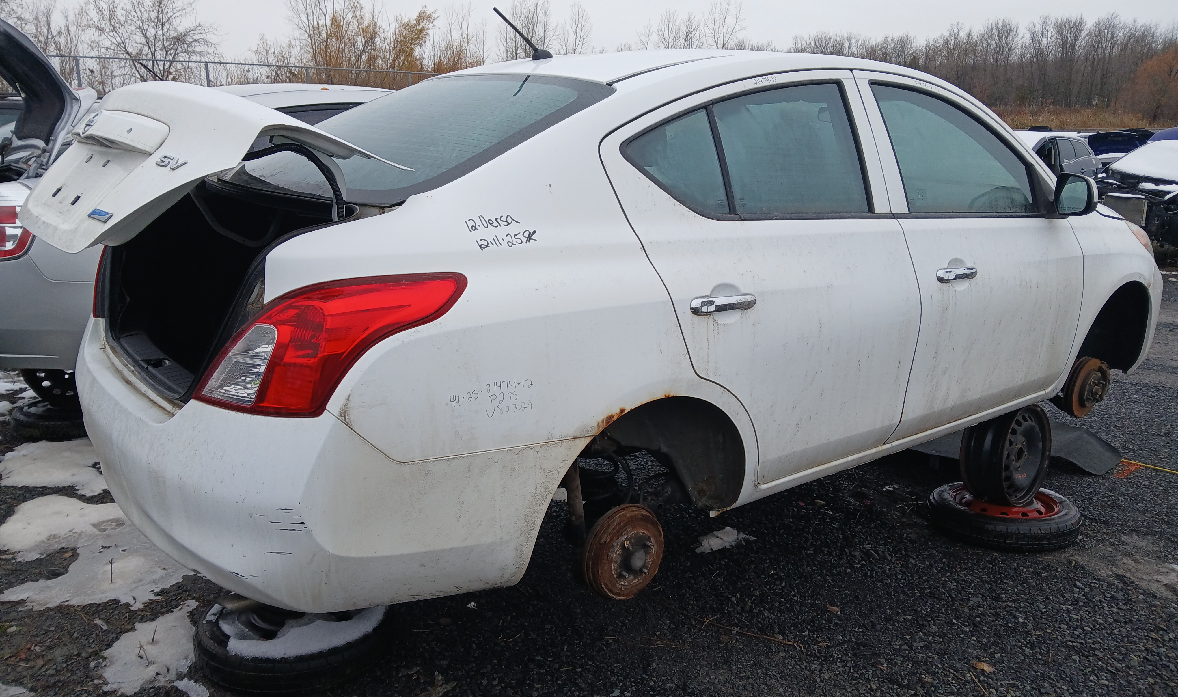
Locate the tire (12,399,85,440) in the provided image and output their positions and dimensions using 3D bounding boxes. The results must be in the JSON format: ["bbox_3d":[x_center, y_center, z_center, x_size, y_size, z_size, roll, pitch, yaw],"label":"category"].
[{"bbox_3d":[-2.771,0.347,4.755,0.580,0.135,0.580,0,15,0],"label":"tire"}]

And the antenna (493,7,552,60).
[{"bbox_3d":[-0.192,-0.927,2.621,0.225,0.140,0.050,-10,18,-37],"label":"antenna"}]

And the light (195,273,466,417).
[{"bbox_3d":[-0.516,-0.019,1.771,0.510,0.265,0.270,-11,18,-36],"label":"light"}]

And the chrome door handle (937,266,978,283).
[{"bbox_3d":[1.176,-0.231,2.813,0.213,0.049,0.050,-11,18,-36],"label":"chrome door handle"}]

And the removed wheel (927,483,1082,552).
[{"bbox_3d":[1.700,0.688,3.645,0.580,0.115,0.580,0,15,0],"label":"removed wheel"}]

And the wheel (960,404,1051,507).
[{"bbox_3d":[1.731,0.427,3.675,0.416,0.416,0.180,-11,12,-38],"label":"wheel"}]

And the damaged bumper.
[{"bbox_3d":[-0.857,0.193,2.406,0.830,0.515,1.670,-11,18,-36],"label":"damaged bumper"}]

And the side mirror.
[{"bbox_3d":[1.717,-0.551,3.135,0.130,0.158,0.175,-11,18,-36],"label":"side mirror"}]

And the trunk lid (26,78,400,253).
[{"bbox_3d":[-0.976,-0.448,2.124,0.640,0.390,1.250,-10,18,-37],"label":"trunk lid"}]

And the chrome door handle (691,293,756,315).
[{"bbox_3d":[0.333,-0.109,2.173,0.220,0.042,0.045,-10,18,-37],"label":"chrome door handle"}]

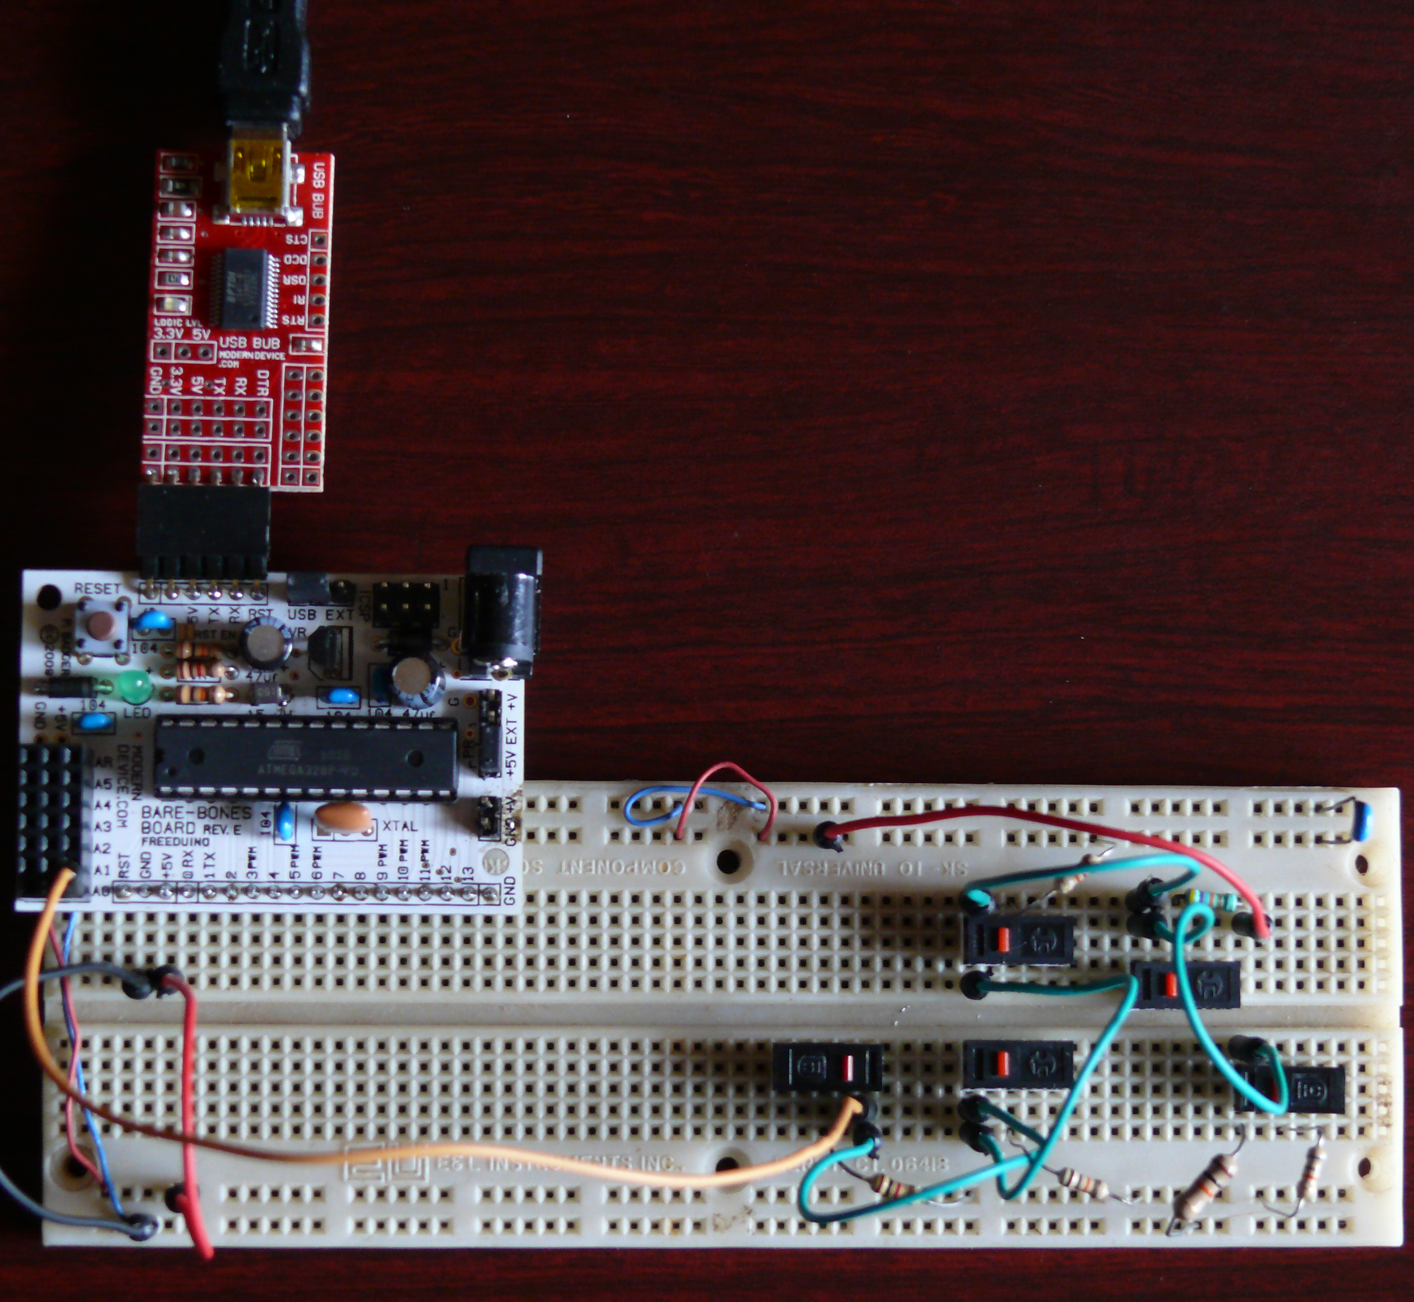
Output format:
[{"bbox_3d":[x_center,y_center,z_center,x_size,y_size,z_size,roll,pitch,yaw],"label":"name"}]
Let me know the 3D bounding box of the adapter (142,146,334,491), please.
[{"bbox_3d":[-0.056,-0.040,0.465,0.022,0.006,0.042,1,77,-3],"label":"adapter"}]

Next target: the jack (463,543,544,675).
[{"bbox_3d":[-0.024,-0.004,0.457,0.009,0.011,0.015,1,83,-4],"label":"jack"}]

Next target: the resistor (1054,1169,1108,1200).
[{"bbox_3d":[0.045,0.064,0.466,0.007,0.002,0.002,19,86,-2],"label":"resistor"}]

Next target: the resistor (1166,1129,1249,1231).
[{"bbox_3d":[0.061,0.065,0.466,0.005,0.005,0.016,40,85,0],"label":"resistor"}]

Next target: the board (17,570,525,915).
[{"bbox_3d":[-0.051,0.010,0.455,0.060,0.013,0.041,1,83,-4],"label":"board"}]

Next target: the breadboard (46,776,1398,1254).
[{"bbox_3d":[0.003,0.044,0.472,0.164,0.009,0.056,0,86,-3],"label":"breadboard"}]

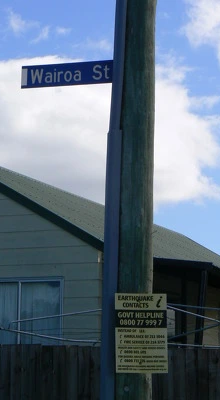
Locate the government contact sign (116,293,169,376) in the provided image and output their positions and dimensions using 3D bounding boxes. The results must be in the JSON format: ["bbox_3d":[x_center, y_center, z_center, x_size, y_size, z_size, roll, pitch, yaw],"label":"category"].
[{"bbox_3d":[0.228,0.969,8.150,0.382,0.575,0.012,-1,-7,3],"label":"government contact sign"}]

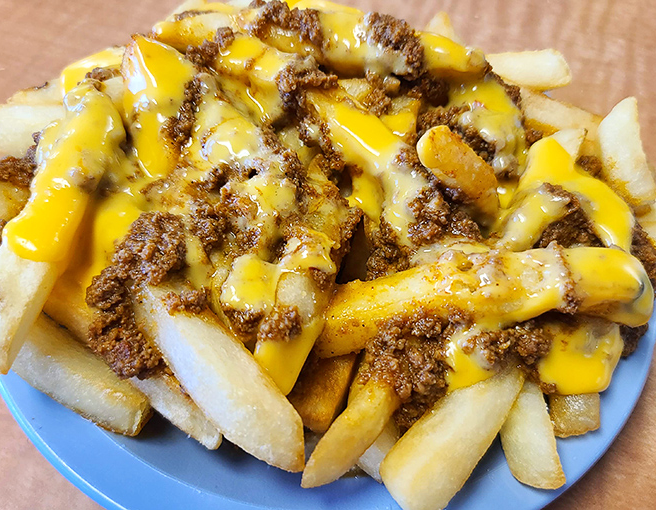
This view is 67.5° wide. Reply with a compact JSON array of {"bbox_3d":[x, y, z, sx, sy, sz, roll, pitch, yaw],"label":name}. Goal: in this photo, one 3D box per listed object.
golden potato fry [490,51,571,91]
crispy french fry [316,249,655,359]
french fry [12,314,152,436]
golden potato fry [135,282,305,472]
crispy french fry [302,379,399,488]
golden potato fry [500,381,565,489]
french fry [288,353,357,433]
[{"bbox_3d":[0.084,-0.083,0.218,0.040,0.013,0.015,5,56,6],"label":"golden potato fry"},{"bbox_3d":[0.045,0.014,0.141,0.092,0.017,0.019,-5,56,-2],"label":"crispy french fry"},{"bbox_3d":[-0.077,0.036,0.149,0.049,0.013,0.013,27,34,13],"label":"french fry"},{"bbox_3d":[-0.029,0.033,0.133,0.056,0.014,0.018,47,65,3],"label":"golden potato fry"},{"bbox_3d":[0.006,0.044,0.132,0.013,0.013,0.035,35,87,20],"label":"crispy french fry"},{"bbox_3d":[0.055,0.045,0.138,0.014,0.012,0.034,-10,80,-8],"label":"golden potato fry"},{"bbox_3d":[0.000,0.036,0.147,0.015,0.013,0.029,19,86,11],"label":"french fry"}]

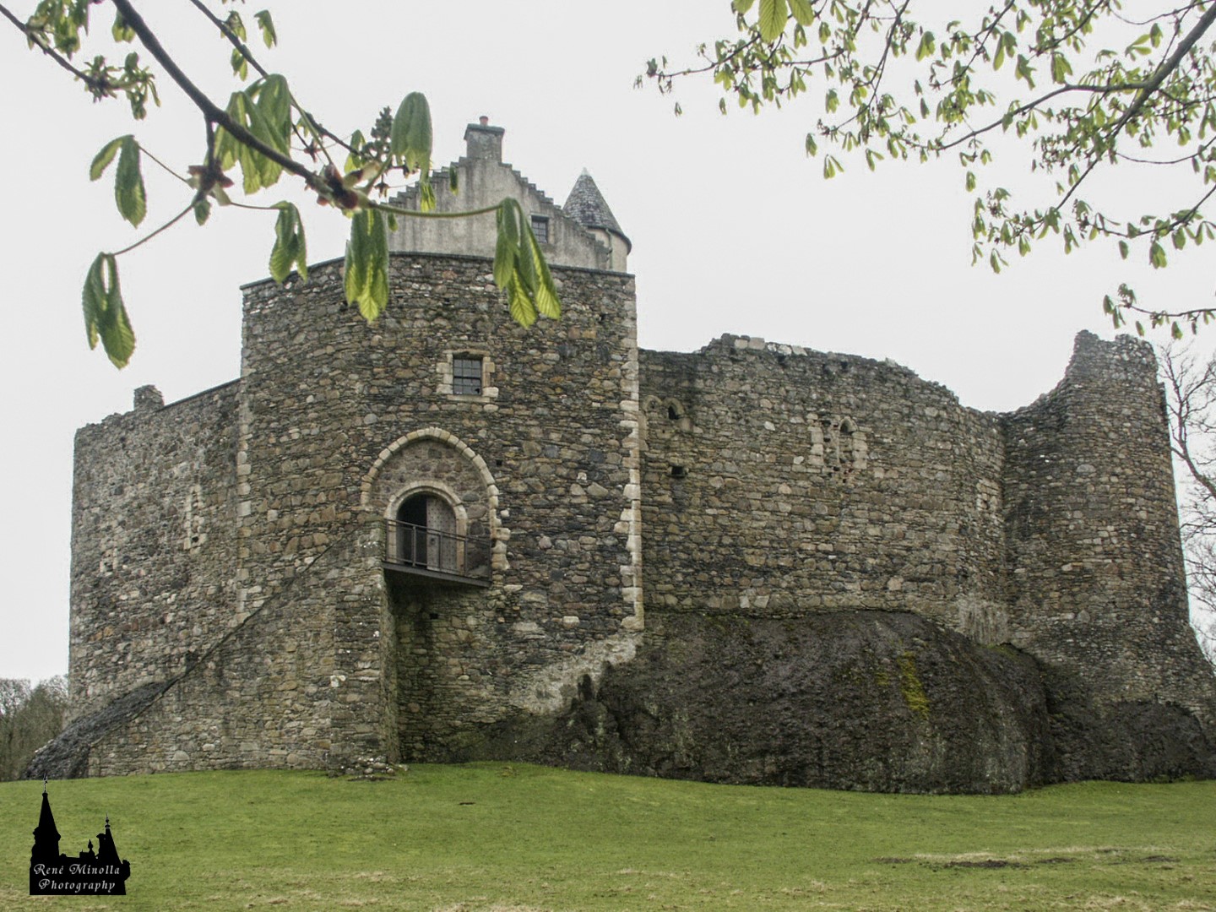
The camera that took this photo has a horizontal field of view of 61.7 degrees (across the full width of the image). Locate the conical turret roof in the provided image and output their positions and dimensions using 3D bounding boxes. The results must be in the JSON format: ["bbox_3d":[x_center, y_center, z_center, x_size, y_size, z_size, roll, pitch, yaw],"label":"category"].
[{"bbox_3d":[-0.819,-8.700,35.615,3.260,2.850,3.260,2,-11,-15],"label":"conical turret roof"}]

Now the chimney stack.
[{"bbox_3d":[-4.022,-10.143,32.905,1.170,1.768,0.950,2,-11,-15],"label":"chimney stack"}]

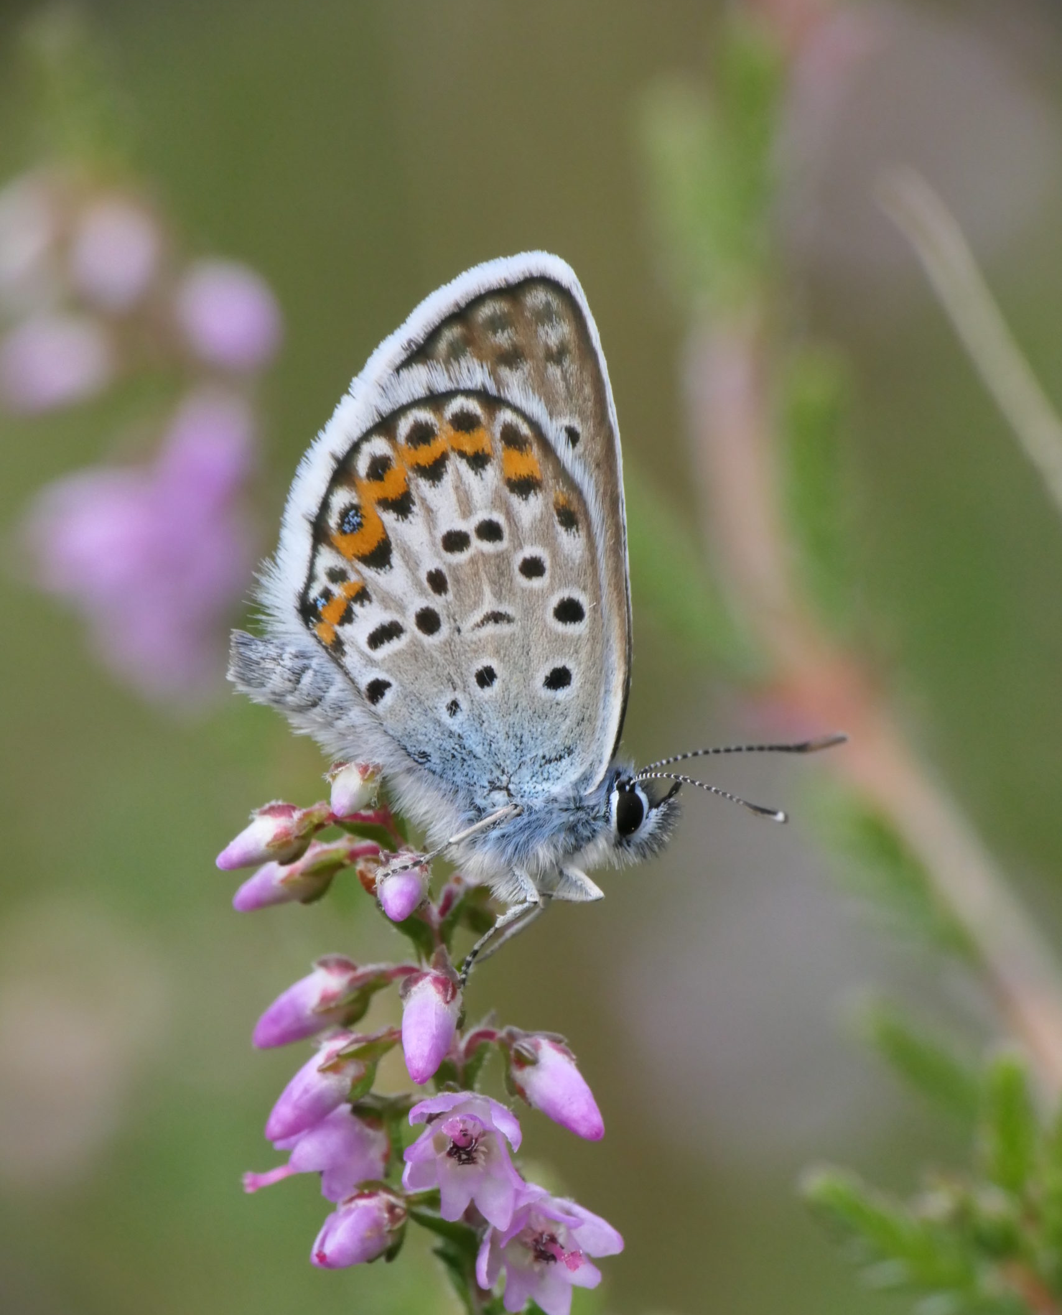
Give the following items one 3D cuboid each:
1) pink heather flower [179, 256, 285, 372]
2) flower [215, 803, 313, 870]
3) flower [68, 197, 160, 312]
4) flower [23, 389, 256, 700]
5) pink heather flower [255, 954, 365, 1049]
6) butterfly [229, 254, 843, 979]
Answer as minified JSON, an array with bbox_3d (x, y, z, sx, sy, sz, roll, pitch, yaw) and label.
[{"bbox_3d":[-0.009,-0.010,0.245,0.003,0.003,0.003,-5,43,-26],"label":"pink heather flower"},{"bbox_3d":[-0.007,0.005,0.225,0.003,0.002,0.002,-26,16,-12],"label":"flower"},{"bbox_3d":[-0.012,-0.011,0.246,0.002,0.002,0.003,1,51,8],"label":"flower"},{"bbox_3d":[-0.011,-0.003,0.246,0.006,0.008,0.005,8,16,37],"label":"flower"},{"bbox_3d":[-0.006,0.009,0.225,0.003,0.002,0.002,-35,19,-12],"label":"pink heather flower"},{"bbox_3d":[0.001,-0.001,0.225,0.016,0.019,0.005,18,5,10],"label":"butterfly"}]

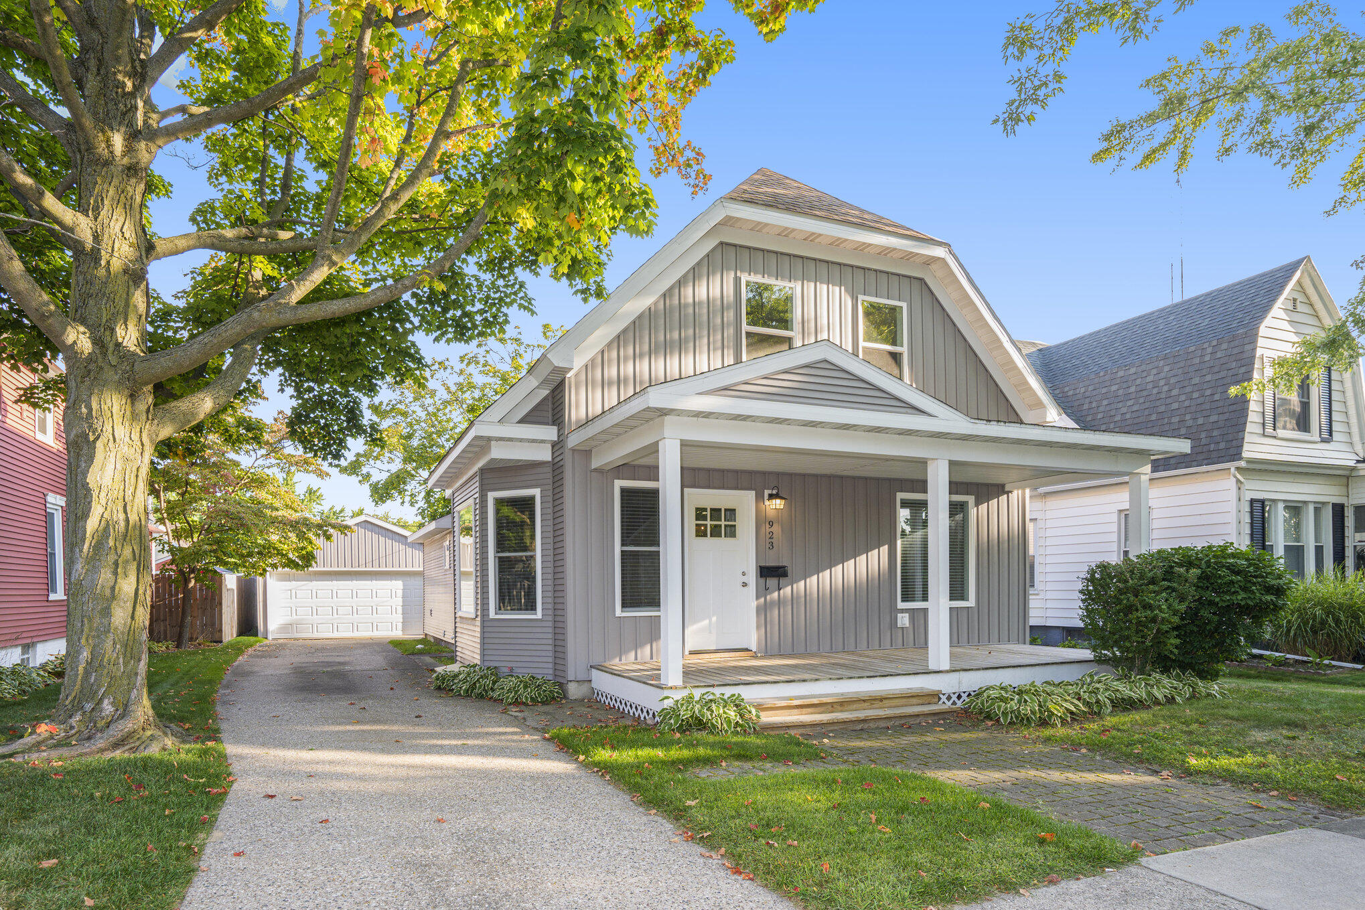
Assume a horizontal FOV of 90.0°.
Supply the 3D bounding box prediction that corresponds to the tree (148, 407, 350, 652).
[{"bbox_3d":[-11.700,2.000,18.000,5.600,6.100,5.200,1,-6,-12],"label":"tree"}]

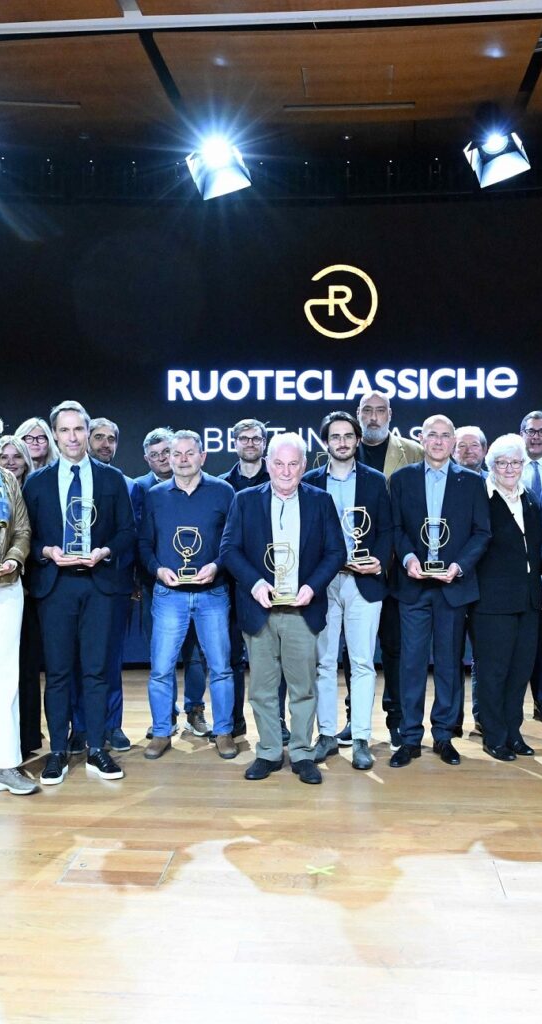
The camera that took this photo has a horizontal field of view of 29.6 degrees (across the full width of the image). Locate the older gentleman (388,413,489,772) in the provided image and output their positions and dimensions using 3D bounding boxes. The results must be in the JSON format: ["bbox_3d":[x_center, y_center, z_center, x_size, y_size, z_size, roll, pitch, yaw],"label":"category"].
[{"bbox_3d":[0.858,0.383,5.210,0.524,1.748,0.400,1,4,8],"label":"older gentleman"}]

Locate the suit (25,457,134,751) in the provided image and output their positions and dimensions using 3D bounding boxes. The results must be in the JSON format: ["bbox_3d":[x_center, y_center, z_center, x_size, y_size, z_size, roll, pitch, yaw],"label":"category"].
[{"bbox_3d":[-0.922,0.481,4.966,0.544,1.506,0.380,0,4,-7],"label":"suit"}]

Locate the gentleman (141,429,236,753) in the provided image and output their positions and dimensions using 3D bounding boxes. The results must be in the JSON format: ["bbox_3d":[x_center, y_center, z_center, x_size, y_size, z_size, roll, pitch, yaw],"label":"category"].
[{"bbox_3d":[-0.429,0.411,5.231,0.510,1.652,0.420,0,3,-4],"label":"gentleman"}]

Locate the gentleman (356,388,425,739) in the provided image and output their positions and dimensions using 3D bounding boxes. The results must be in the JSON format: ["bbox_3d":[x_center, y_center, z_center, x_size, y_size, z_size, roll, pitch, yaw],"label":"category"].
[{"bbox_3d":[0.578,0.290,5.524,0.530,1.865,0.360,0,3,8],"label":"gentleman"}]

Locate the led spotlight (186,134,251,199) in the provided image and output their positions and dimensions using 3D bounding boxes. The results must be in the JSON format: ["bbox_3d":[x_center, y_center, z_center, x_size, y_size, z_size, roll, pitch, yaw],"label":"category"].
[{"bbox_3d":[-0.376,-2.464,7.200,0.420,0.400,0.400,0,41,-3],"label":"led spotlight"}]

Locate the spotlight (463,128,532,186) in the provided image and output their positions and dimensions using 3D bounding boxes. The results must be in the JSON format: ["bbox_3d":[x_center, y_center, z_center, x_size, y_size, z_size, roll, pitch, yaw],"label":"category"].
[{"bbox_3d":[1.355,-2.210,6.200,0.360,0.350,0.360,-11,43,11],"label":"spotlight"}]

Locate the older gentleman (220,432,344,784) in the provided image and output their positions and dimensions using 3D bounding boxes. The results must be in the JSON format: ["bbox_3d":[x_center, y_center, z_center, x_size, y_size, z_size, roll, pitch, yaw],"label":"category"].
[{"bbox_3d":[0.052,0.446,4.964,0.606,1.655,0.430,0,4,1],"label":"older gentleman"}]

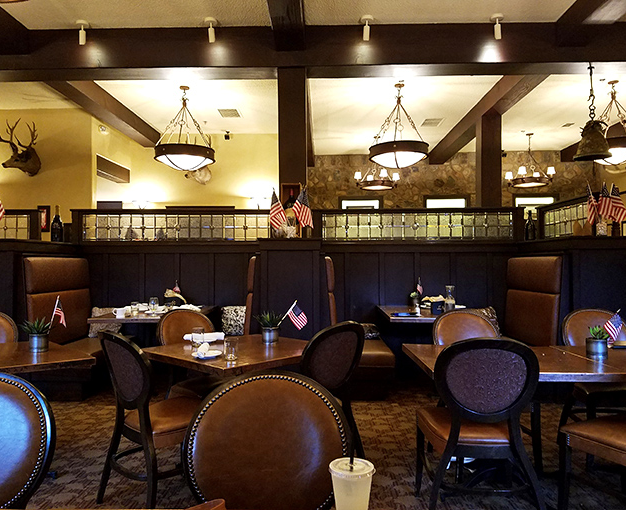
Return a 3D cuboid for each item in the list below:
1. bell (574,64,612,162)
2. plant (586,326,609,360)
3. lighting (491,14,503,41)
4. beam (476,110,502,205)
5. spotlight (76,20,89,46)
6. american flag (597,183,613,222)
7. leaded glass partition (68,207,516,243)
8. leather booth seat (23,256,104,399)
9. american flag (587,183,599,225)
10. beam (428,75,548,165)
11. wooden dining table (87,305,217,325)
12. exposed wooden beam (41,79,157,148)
[{"bbox_3d":[3.049,-1.556,5.572,0.370,1.075,0.370,0,-1,1],"label":"bell"},{"bbox_3d":[1.727,0.519,3.098,0.140,0.205,0.140,0,-1,1],"label":"plant"},{"bbox_3d":[1.868,-2.295,5.175,0.125,0.215,0.125,0,-1,1],"label":"lighting"},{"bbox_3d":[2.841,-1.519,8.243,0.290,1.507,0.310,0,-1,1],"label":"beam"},{"bbox_3d":[-2.495,-2.400,5.521,0.137,0.273,0.140,0,-1,1],"label":"spotlight"},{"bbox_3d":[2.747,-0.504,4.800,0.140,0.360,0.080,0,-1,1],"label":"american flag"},{"bbox_3d":[-0.205,-0.362,6.436,5.726,0.448,0.100,0,-1,1],"label":"leaded glass partition"},{"bbox_3d":[-2.476,0.744,5.673,0.689,1.416,1.400,0,-1,1],"label":"leather booth seat"},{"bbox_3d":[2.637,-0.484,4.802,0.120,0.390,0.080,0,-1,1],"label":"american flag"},{"bbox_3d":[2.731,-2.223,8.577,0.310,0.260,5.900,0,-1,1],"label":"beam"},{"bbox_3d":[-1.648,1.007,5.523,0.930,0.760,1.330,0,-1,1],"label":"wooden dining table"},{"bbox_3d":[-3.180,-2.261,7.975,0.285,0.260,3.900,0,-1,1],"label":"exposed wooden beam"}]

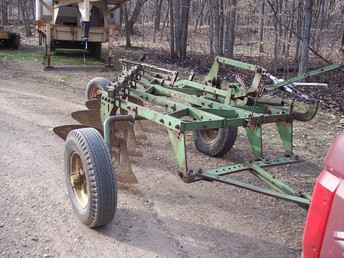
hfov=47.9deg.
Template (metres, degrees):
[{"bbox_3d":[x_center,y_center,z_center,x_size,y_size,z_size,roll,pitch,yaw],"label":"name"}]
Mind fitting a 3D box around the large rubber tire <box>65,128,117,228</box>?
[{"bbox_3d":[-0.617,0.365,2.880,0.178,0.740,0.740,-8,17,-31],"label":"large rubber tire"}]

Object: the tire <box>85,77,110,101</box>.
[{"bbox_3d":[-1.170,-0.494,6.380,0.185,0.690,0.690,-9,17,-35],"label":"tire"}]

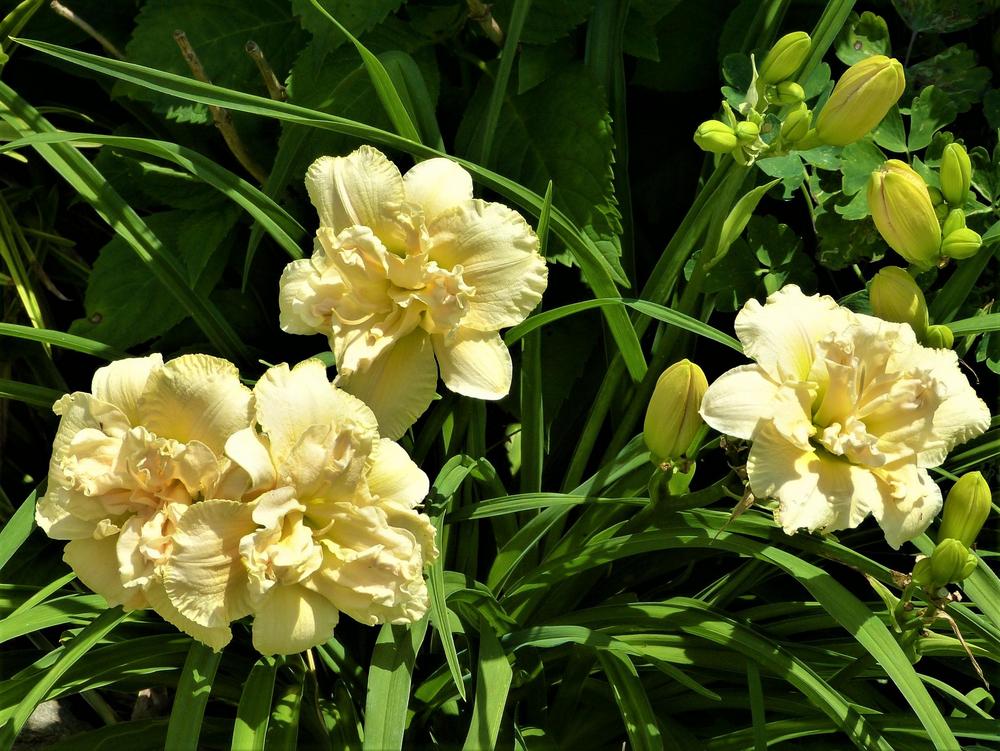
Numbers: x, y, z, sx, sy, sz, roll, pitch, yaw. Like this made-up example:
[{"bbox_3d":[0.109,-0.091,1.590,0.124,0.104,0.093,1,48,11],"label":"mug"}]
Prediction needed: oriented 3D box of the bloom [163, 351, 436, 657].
[{"bbox_3d":[-0.095,0.063,1.630,0.132,0.080,0.138,-4,74,-6],"label":"bloom"}]

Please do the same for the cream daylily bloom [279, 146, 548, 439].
[{"bbox_3d":[-0.043,-0.041,1.690,0.132,0.080,0.140,-1,74,-1],"label":"cream daylily bloom"}]

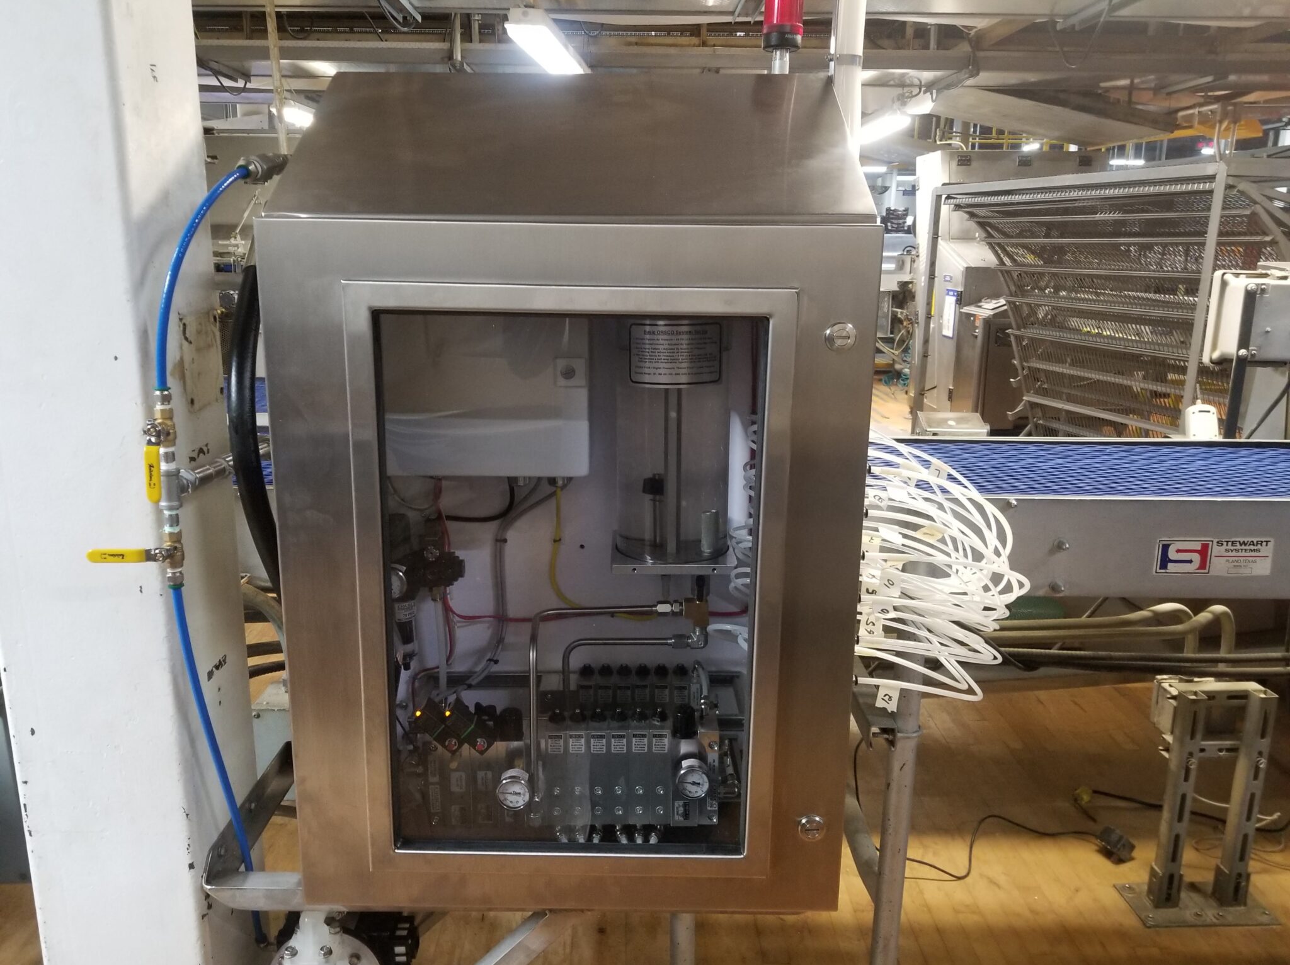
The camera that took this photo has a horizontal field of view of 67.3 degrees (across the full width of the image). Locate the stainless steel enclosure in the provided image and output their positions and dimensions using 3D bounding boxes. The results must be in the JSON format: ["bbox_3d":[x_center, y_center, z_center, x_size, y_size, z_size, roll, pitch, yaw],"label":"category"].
[{"bbox_3d":[-0.078,-0.007,1.145,0.610,0.946,0.300,1,12,0],"label":"stainless steel enclosure"}]

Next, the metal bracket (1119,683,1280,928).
[{"bbox_3d":[1.285,0.727,2.209,0.315,0.530,0.185,1,12,0],"label":"metal bracket"}]

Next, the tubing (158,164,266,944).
[{"bbox_3d":[-0.468,0.123,1.112,0.073,0.945,0.140,1,12,0],"label":"tubing"}]

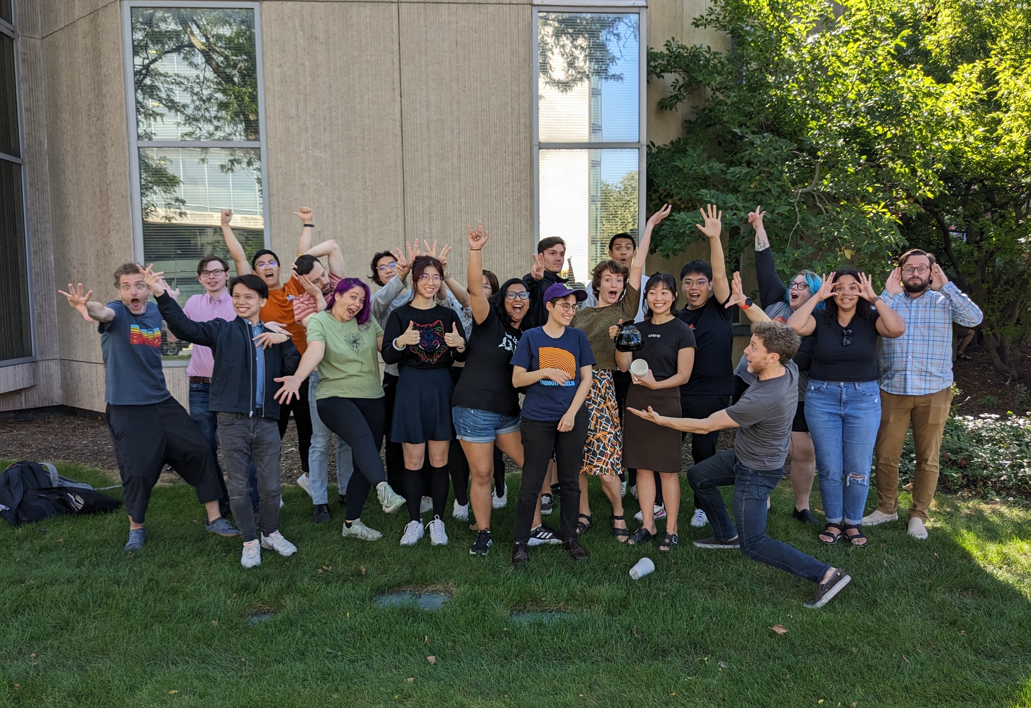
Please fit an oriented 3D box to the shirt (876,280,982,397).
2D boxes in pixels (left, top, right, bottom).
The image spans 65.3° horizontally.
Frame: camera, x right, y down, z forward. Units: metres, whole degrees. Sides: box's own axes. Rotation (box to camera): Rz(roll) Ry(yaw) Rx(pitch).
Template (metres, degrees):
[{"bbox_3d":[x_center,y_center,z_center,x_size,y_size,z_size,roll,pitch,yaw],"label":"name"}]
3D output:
[{"bbox_3d":[2.567,-0.099,5.080,0.720,0.690,0.360,2,6,30],"label":"shirt"}]

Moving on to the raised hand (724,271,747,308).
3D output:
[{"bbox_3d":[1.237,-0.358,4.500,0.120,0.200,0.100,-9,0,3],"label":"raised hand"}]

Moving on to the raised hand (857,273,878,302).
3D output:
[{"bbox_3d":[2.025,-0.386,4.620,0.120,0.185,0.090,-11,3,20],"label":"raised hand"}]

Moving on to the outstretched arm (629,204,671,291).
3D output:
[{"bbox_3d":[0.854,-0.671,5.060,0.130,0.570,0.120,23,3,0],"label":"outstretched arm"}]

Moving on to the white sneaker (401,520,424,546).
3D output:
[{"bbox_3d":[-0.627,1.089,4.927,0.100,0.100,0.260,1,5,17],"label":"white sneaker"}]

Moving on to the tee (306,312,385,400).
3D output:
[{"bbox_3d":[-1.054,0.007,5.000,0.480,0.540,0.300,-11,8,-10],"label":"tee"}]

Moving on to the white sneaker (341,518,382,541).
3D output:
[{"bbox_3d":[-0.953,1.084,4.979,0.275,0.110,0.100,2,6,25],"label":"white sneaker"}]

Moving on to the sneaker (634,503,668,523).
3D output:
[{"bbox_3d":[0.885,1.036,5.254,0.250,0.105,0.100,-3,5,-24],"label":"sneaker"}]

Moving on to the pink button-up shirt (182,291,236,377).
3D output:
[{"bbox_3d":[-1.989,-0.136,5.330,0.440,0.570,0.280,-2,5,-15],"label":"pink button-up shirt"}]

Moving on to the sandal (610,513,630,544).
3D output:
[{"bbox_3d":[0.628,1.045,4.840,0.100,0.110,0.255,-1,5,-7],"label":"sandal"}]

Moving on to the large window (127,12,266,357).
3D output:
[{"bbox_3d":[-3.433,-1.811,8.800,1.460,3.880,0.130,-1,5,-3],"label":"large window"}]

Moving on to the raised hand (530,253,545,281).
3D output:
[{"bbox_3d":[0.145,-0.581,5.370,0.100,0.185,0.075,-2,5,-10],"label":"raised hand"}]

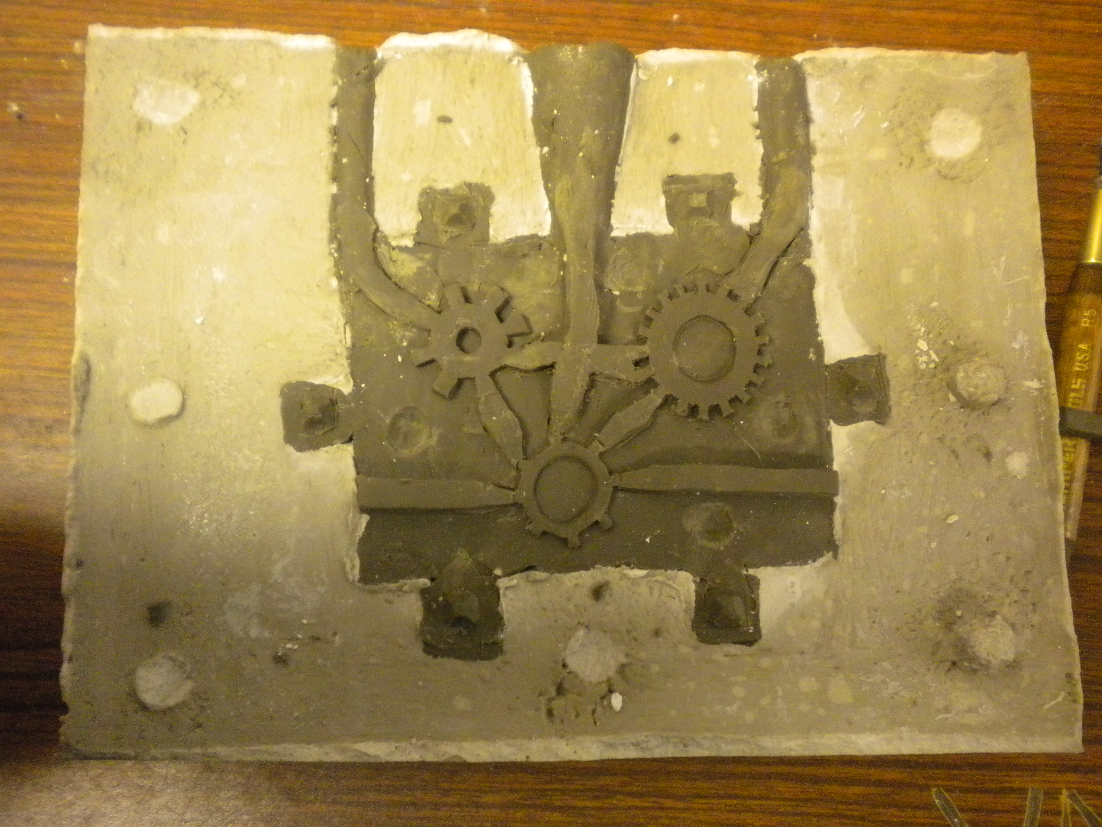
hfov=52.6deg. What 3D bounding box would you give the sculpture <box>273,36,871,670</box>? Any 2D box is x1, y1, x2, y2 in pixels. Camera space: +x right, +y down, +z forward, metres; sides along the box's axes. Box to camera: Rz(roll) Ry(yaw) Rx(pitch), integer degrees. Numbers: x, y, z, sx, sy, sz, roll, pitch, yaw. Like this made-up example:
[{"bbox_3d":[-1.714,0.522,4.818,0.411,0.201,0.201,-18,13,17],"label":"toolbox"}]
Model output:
[{"bbox_3d":[0.011,-0.022,0.362,0.192,0.022,0.196,-2,84,-1],"label":"sculpture"}]

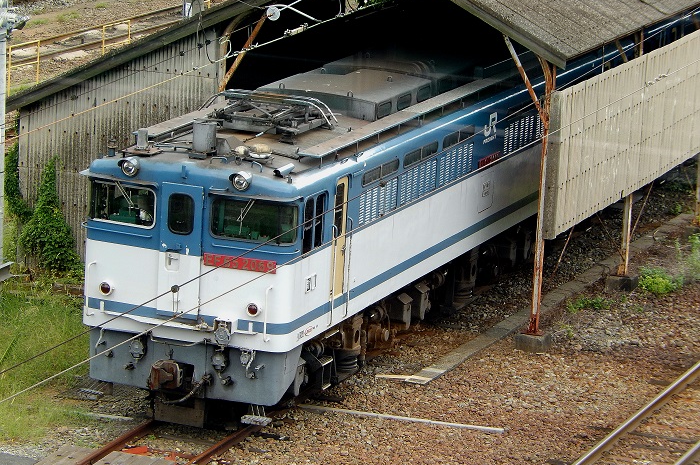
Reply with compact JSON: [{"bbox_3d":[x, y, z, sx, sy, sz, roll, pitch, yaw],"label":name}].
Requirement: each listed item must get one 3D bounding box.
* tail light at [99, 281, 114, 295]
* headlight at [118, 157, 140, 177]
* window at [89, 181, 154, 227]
[{"bbox_3d":[-3.012,0.690,41.968,0.170,0.173,0.094,8,13,22],"label":"tail light"},{"bbox_3d":[-2.676,-0.798,41.594,0.228,0.233,0.218,8,13,20],"label":"headlight"},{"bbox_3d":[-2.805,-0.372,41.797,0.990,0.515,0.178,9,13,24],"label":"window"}]

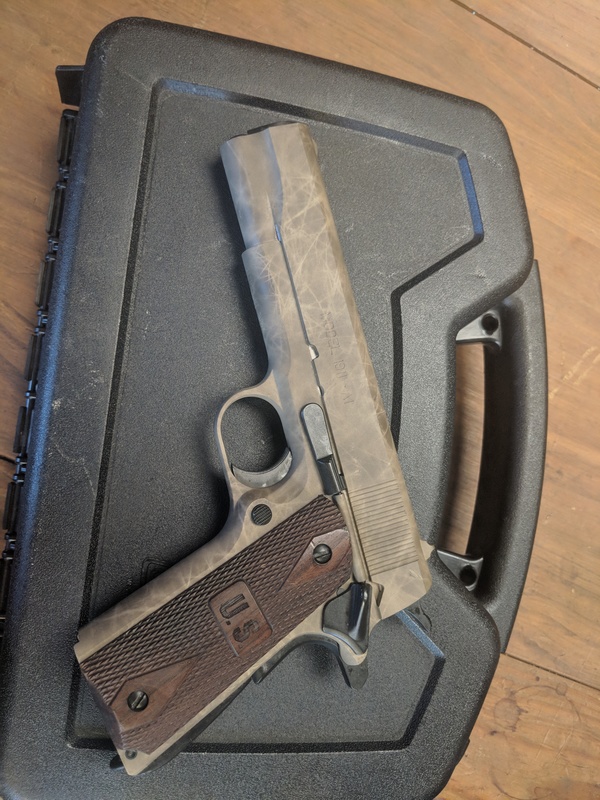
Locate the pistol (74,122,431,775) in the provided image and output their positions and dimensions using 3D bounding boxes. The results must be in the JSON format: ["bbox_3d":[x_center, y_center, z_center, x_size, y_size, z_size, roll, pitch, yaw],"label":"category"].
[{"bbox_3d":[-0.028,0.011,0.236,0.140,0.034,0.218,-15,88,-11],"label":"pistol"}]

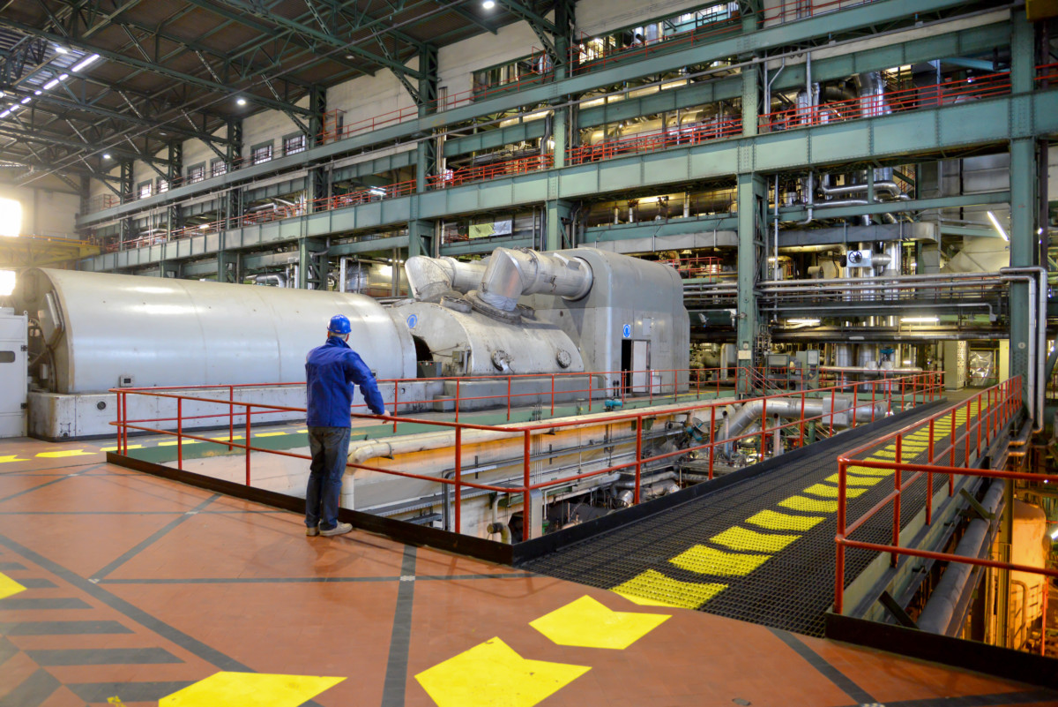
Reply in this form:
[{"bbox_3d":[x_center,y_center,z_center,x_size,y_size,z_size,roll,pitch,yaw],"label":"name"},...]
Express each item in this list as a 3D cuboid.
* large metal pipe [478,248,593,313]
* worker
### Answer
[{"bbox_3d":[0.162,-2.430,23.914,1.850,2.150,4.600,1,0,37],"label":"large metal pipe"},{"bbox_3d":[-1.563,0.602,6.000,0.600,1.860,0.480,1,0,30],"label":"worker"}]

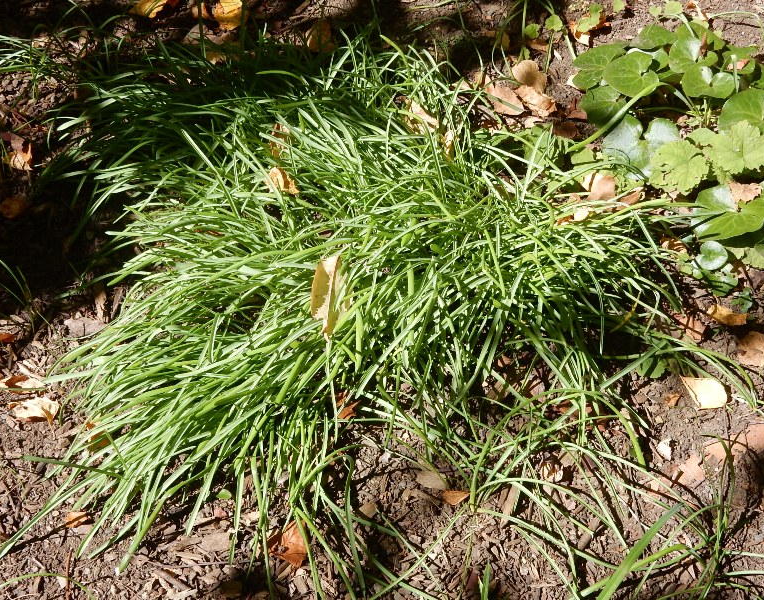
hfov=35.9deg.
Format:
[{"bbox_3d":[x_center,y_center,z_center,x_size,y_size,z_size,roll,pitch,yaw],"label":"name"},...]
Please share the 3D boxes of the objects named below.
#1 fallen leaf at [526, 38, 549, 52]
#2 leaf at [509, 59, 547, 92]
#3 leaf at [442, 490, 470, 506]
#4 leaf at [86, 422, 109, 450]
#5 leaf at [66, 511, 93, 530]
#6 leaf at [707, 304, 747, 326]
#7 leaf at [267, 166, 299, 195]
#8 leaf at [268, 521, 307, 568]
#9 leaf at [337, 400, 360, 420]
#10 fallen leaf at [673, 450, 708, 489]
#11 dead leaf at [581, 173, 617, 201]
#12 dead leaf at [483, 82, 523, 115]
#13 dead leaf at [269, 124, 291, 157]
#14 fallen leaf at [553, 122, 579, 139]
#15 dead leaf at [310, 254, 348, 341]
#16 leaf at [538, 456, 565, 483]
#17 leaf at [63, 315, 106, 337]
[{"bbox_3d":[0.218,-0.357,1.655,0.029,0.010,0.020,0,48,0],"label":"fallen leaf"},{"bbox_3d":[0.219,-0.338,1.769,0.054,0.022,0.058,6,50,5],"label":"leaf"},{"bbox_3d":[0.083,0.220,1.308,0.031,0.012,0.014,3,50,2],"label":"leaf"},{"bbox_3d":[-0.287,0.137,1.195,0.018,0.012,0.029,0,48,0],"label":"leaf"},{"bbox_3d":[-0.325,0.238,1.273,0.029,0.014,0.015,-1,48,-1],"label":"leaf"},{"bbox_3d":[0.430,0.020,1.472,0.048,0.016,0.023,18,52,14],"label":"leaf"},{"bbox_3d":[-0.124,-0.145,1.452,0.031,0.020,0.047,-17,52,-14],"label":"leaf"},{"bbox_3d":[-0.097,0.260,1.267,0.038,0.022,0.042,14,51,11],"label":"leaf"},{"bbox_3d":[-0.035,0.129,1.365,0.033,0.018,0.015,-25,53,-21],"label":"leaf"},{"bbox_3d":[0.349,0.195,1.328,0.044,0.012,0.028,-37,59,-27],"label":"fallen leaf"},{"bbox_3d":[0.260,-0.137,1.418,0.039,0.020,0.028,0,63,0],"label":"dead leaf"},{"bbox_3d":[0.181,-0.295,1.738,0.046,0.015,0.072,-16,52,-13],"label":"dead leaf"},{"bbox_3d":[-0.130,-0.204,1.512,0.023,0.035,0.042,-2,48,-2],"label":"dead leaf"},{"bbox_3d":[0.238,-0.220,1.532,0.031,0.010,0.021,0,48,0],"label":"fallen leaf"},{"bbox_3d":[-0.051,-0.004,1.159,0.036,0.022,0.082,0,73,0],"label":"dead leaf"},{"bbox_3d":[0.191,0.193,1.329,0.028,0.015,0.024,-3,50,-3],"label":"leaf"},{"bbox_3d":[-0.368,0.032,1.465,0.048,0.010,0.021,-9,49,-8],"label":"leaf"}]

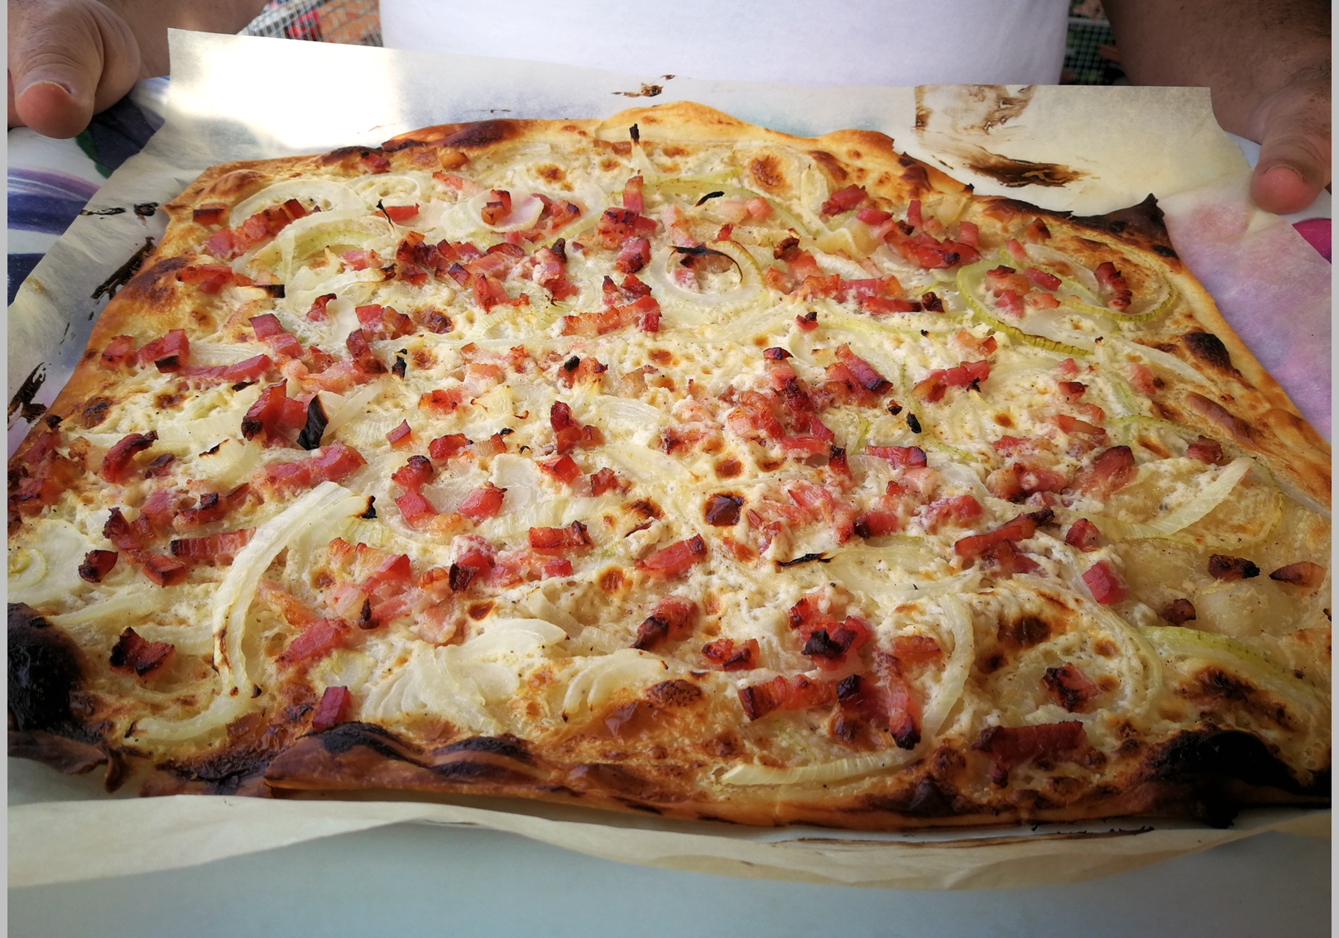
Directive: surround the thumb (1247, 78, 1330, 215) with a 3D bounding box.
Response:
[{"bbox_3d":[0.222,-0.114,0.370,0.026,0.025,0.060,9,54,9],"label":"thumb"}]

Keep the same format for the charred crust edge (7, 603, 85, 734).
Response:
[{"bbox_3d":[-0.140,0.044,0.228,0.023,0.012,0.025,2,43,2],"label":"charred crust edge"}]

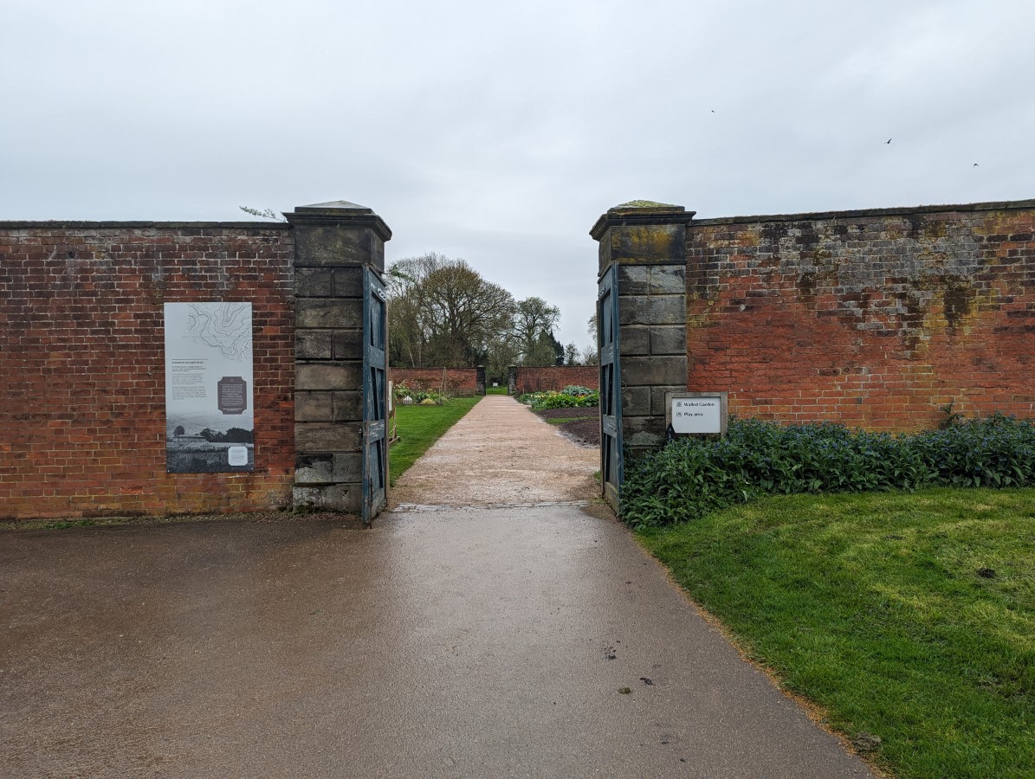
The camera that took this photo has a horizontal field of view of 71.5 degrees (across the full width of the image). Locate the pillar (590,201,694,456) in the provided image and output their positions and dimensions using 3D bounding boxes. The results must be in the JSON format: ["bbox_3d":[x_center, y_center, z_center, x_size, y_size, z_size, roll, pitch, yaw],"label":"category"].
[{"bbox_3d":[1.520,-0.500,8.890,1.060,3.670,1.060,-1,0,-1],"label":"pillar"}]

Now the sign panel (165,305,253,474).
[{"bbox_3d":[-3.545,-0.020,8.270,0.985,1.965,0.030,-1,0,-3],"label":"sign panel"}]

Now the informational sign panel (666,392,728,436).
[{"bbox_3d":[1.970,0.265,7.900,0.685,0.500,0.080,-1,0,0],"label":"informational sign panel"}]

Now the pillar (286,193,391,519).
[{"bbox_3d":[-2.110,-0.448,8.720,1.060,3.690,1.060,-1,0,-1],"label":"pillar"}]

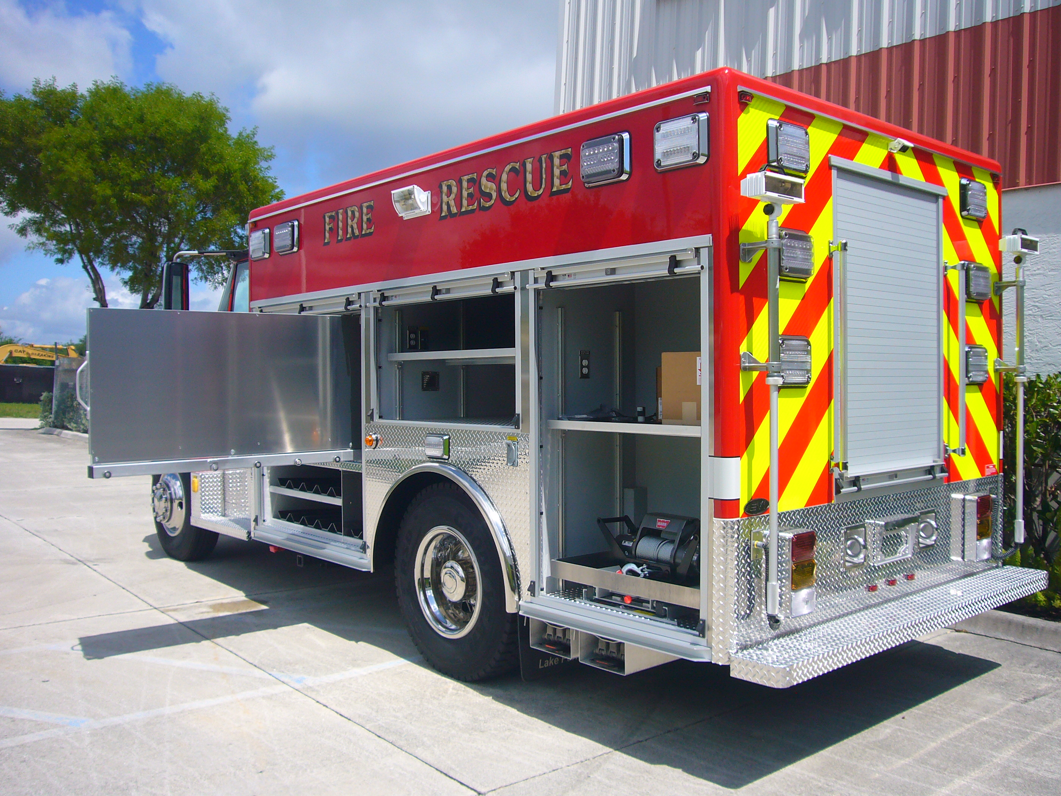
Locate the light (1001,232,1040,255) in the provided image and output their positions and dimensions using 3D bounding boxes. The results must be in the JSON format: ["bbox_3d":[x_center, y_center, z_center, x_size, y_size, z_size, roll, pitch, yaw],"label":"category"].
[{"bbox_3d":[2.606,-0.809,5.227,0.252,0.090,0.122,-1,1,-41],"label":"light"}]

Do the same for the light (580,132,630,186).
[{"bbox_3d":[0.311,-1.008,4.161,0.055,0.207,0.272,-1,1,-41],"label":"light"}]

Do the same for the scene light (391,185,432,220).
[{"bbox_3d":[-0.632,-1.023,5.150,0.088,0.142,0.257,-1,1,-42],"label":"scene light"}]

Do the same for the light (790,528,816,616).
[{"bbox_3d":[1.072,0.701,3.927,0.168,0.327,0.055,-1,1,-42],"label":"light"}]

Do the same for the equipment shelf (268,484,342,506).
[{"bbox_3d":[-1.265,0.633,6.620,0.590,0.045,0.985,-1,1,-41],"label":"equipment shelf"}]

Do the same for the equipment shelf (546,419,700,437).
[{"bbox_3d":[0.633,0.123,4.409,0.590,0.042,1.005,-1,1,-42],"label":"equipment shelf"}]

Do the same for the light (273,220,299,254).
[{"bbox_3d":[-1.580,-1.034,6.351,0.055,0.205,0.268,-1,1,-41],"label":"light"}]

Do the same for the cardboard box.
[{"bbox_3d":[0.757,-0.041,4.158,0.275,0.305,0.330,0,1,35],"label":"cardboard box"}]

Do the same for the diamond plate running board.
[{"bbox_3d":[1.738,0.983,4.427,2.424,0.082,0.230,-1,1,-42],"label":"diamond plate running board"}]

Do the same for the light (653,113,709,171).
[{"bbox_3d":[0.581,-0.993,3.817,0.043,0.194,0.257,-1,1,-42],"label":"light"}]

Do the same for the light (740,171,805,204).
[{"bbox_3d":[0.909,-0.778,3.694,0.257,0.092,0.125,-1,1,-41],"label":"light"}]

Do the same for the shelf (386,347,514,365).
[{"bbox_3d":[-0.173,-0.230,5.307,0.590,0.045,1.245,-1,1,-42],"label":"shelf"}]

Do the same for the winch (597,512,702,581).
[{"bbox_3d":[0.573,0.674,4.432,0.310,0.303,0.600,-1,1,-42],"label":"winch"}]

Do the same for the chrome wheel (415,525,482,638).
[{"bbox_3d":[-0.371,0.973,5.268,0.200,0.600,0.600,-1,1,-41],"label":"chrome wheel"}]

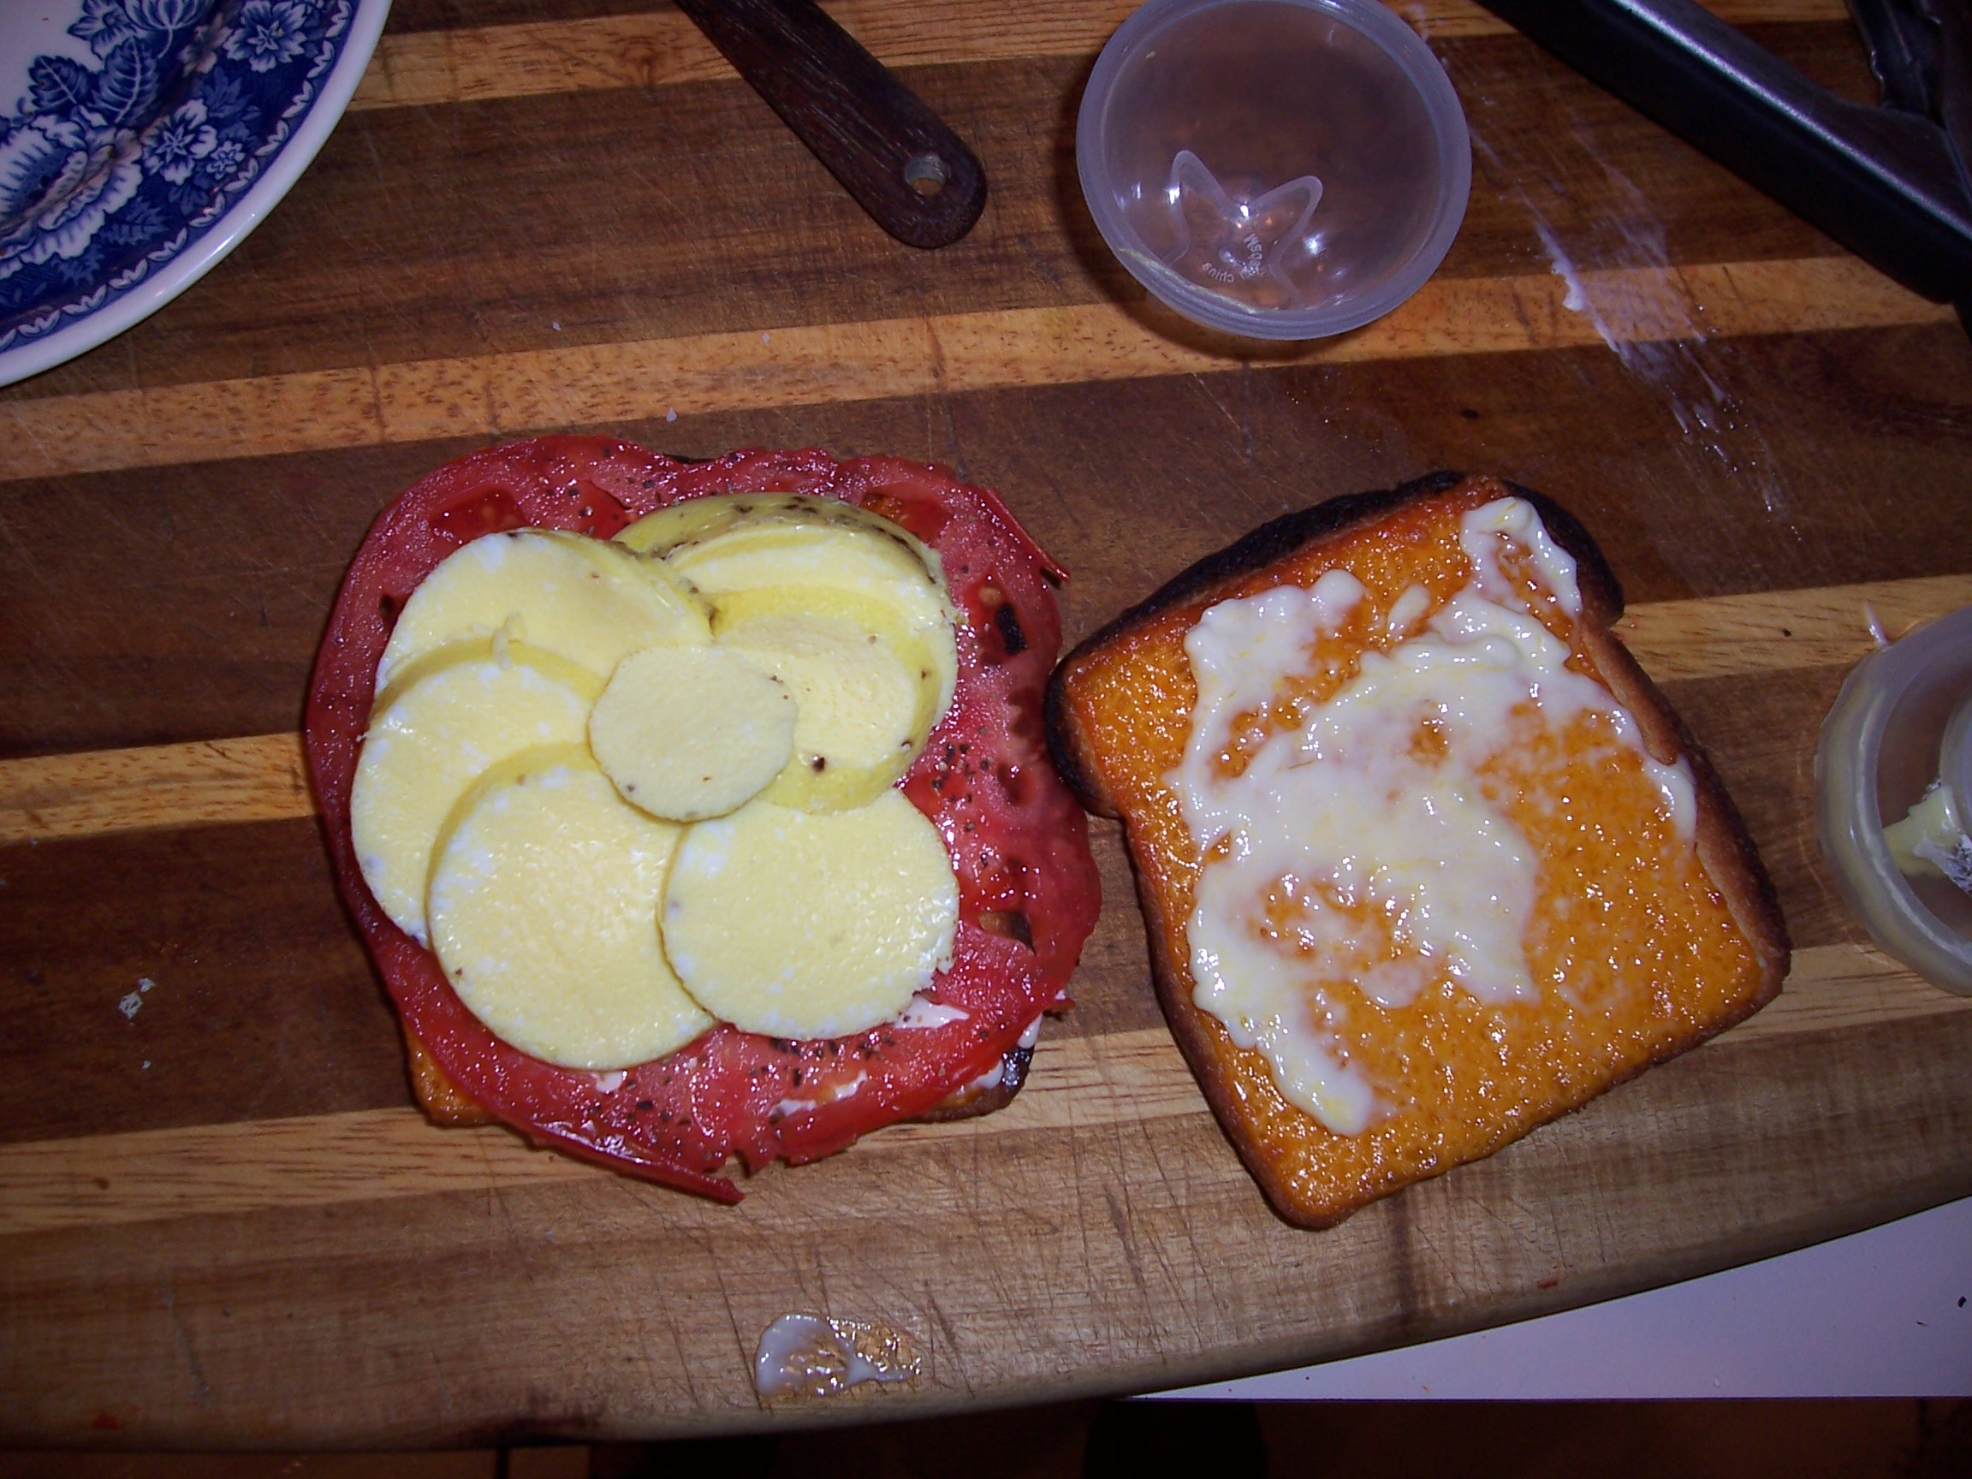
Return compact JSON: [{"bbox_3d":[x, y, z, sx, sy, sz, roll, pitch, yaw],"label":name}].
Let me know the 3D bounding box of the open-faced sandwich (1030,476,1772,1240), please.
[{"bbox_3d":[0.077,0.013,0.353,0.112,0.017,0.121,-23,83,-7],"label":"open-faced sandwich"}]

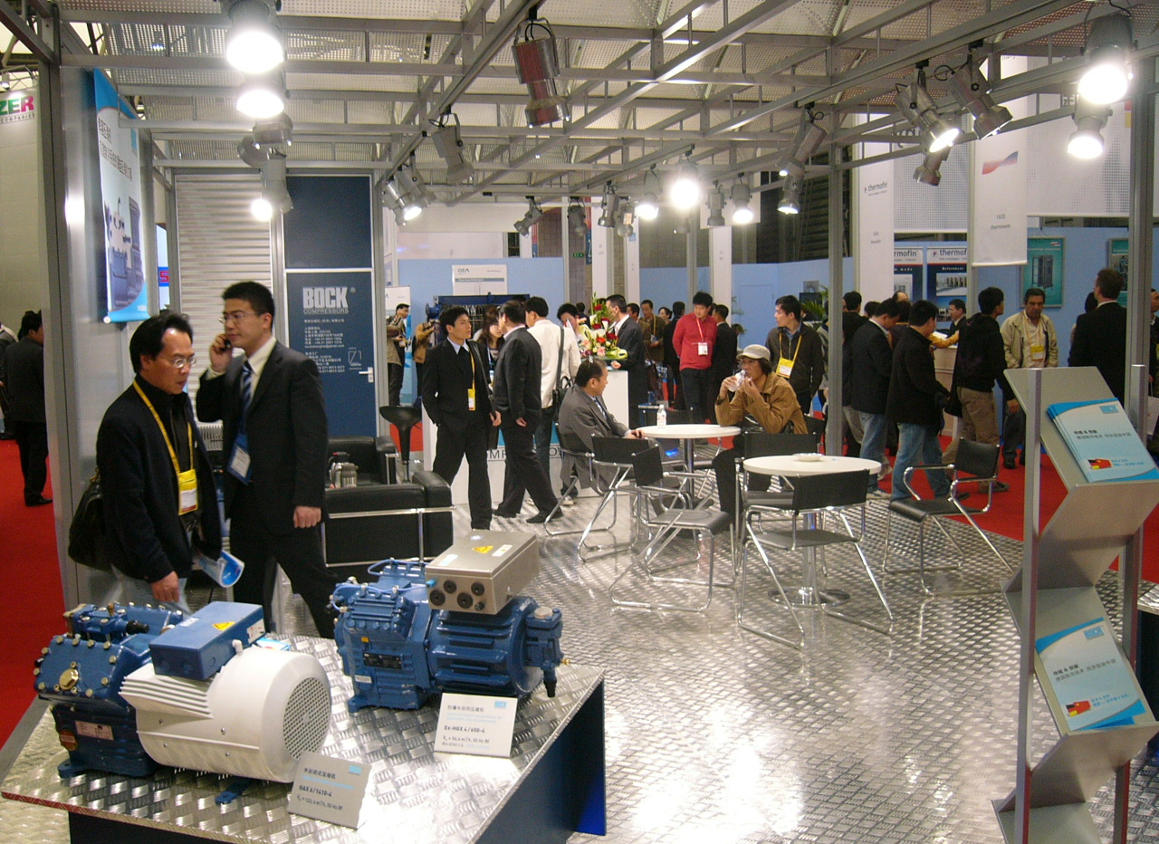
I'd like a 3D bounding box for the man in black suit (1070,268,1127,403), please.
[{"bbox_3d":[3.993,-0.233,8.997,0.560,1.860,0.360,-2,6,-14],"label":"man in black suit"}]

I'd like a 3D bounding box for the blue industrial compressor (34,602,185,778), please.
[{"bbox_3d":[-1.160,0.695,3.101,0.330,0.410,0.430,1,6,19],"label":"blue industrial compressor"}]

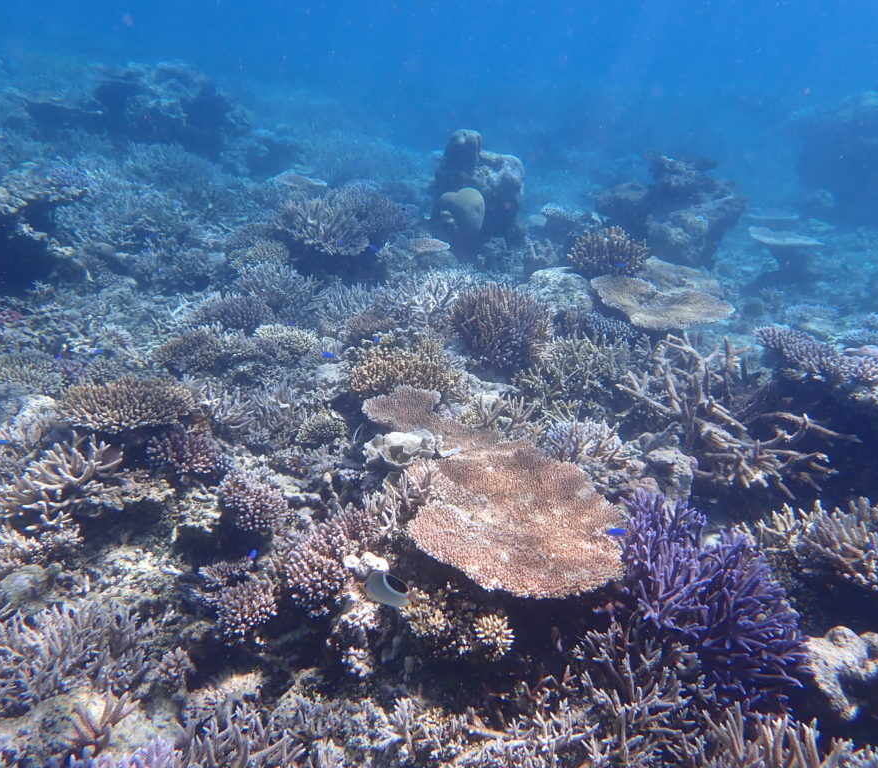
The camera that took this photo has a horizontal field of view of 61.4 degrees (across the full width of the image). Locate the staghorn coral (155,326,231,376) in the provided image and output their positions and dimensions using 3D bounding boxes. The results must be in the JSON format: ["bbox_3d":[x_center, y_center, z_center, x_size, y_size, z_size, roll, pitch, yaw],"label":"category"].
[{"bbox_3d":[-1.029,-0.136,3.100,0.320,0.190,0.290,-9,26,-18],"label":"staghorn coral"}]

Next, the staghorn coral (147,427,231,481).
[{"bbox_3d":[-0.742,0.207,2.200,0.240,0.140,0.200,0,26,0],"label":"staghorn coral"}]

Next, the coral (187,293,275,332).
[{"bbox_3d":[-0.898,-0.309,3.200,0.370,0.140,0.320,0,26,0],"label":"coral"}]

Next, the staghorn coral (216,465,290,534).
[{"bbox_3d":[-0.504,0.312,2.000,0.200,0.180,0.190,-7,26,-15],"label":"staghorn coral"}]

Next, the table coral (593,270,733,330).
[{"bbox_3d":[0.922,-0.344,3.050,0.570,0.130,0.500,0,26,0],"label":"table coral"}]

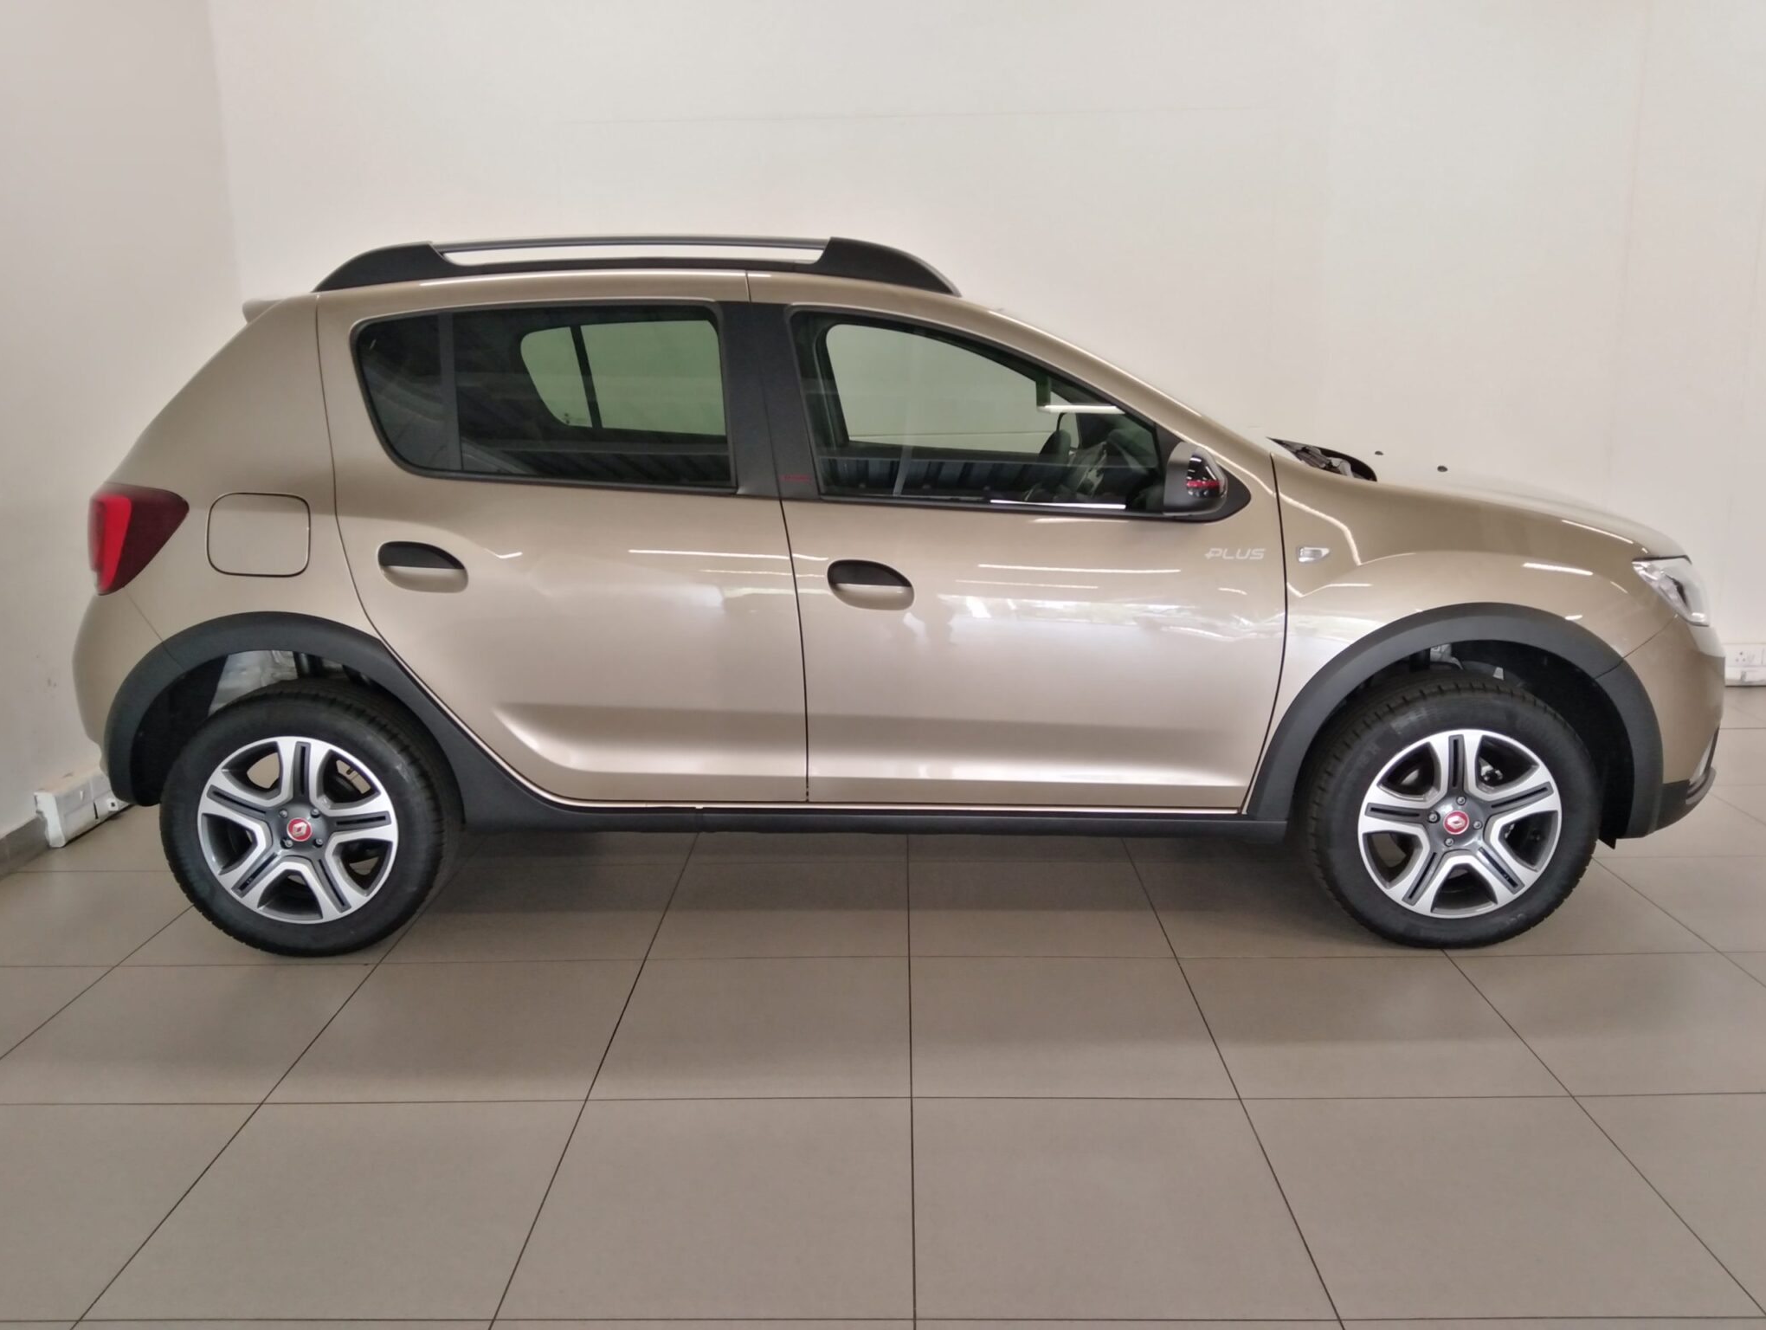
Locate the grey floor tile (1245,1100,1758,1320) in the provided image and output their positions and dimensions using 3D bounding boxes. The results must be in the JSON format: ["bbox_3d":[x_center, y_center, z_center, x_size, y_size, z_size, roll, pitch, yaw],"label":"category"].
[{"bbox_3d":[0.950,0.858,2.151,0.600,0.010,0.575,-1,14,1],"label":"grey floor tile"}]

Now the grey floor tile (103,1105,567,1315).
[{"bbox_3d":[-0.856,0.883,2.195,0.600,0.010,0.580,-1,14,1],"label":"grey floor tile"}]

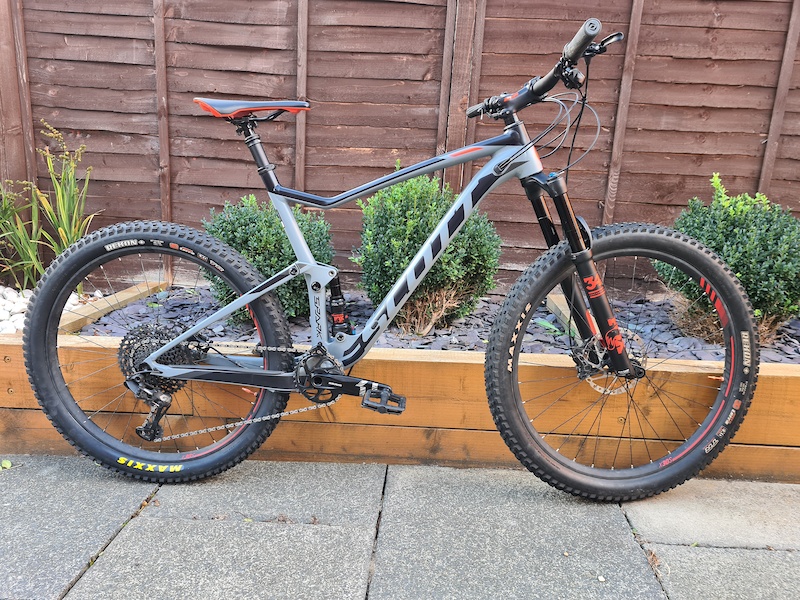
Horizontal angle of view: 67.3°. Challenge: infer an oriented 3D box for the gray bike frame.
[{"bbox_3d":[-0.154,-0.107,1.521,0.990,0.660,0.165,1,13,3],"label":"gray bike frame"}]

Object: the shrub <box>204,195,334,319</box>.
[{"bbox_3d":[-0.443,-0.136,2.030,0.445,0.440,0.420,2,13,2],"label":"shrub"}]

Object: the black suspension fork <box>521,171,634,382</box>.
[{"bbox_3d":[0.439,-0.054,1.489,0.115,0.560,0.185,-24,10,-3],"label":"black suspension fork"}]

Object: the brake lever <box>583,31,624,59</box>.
[{"bbox_3d":[0.389,-0.486,1.146,0.048,0.035,0.125,-11,7,-17],"label":"brake lever"}]

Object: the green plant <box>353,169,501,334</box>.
[{"bbox_3d":[0.078,-0.152,1.985,0.485,0.535,0.460,2,13,2],"label":"green plant"}]

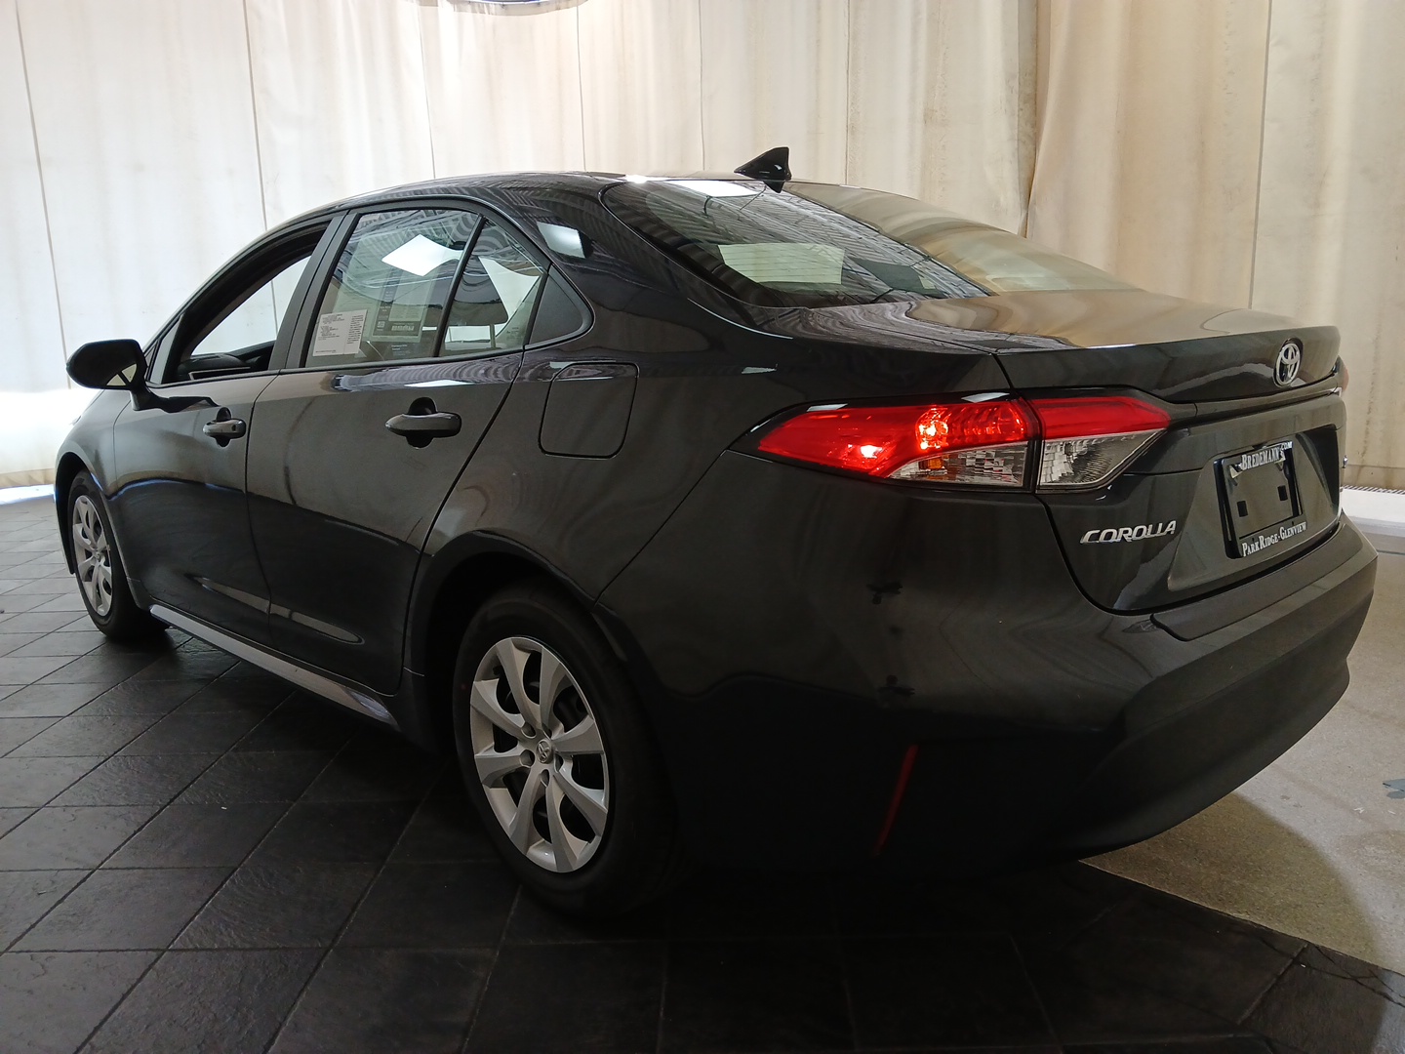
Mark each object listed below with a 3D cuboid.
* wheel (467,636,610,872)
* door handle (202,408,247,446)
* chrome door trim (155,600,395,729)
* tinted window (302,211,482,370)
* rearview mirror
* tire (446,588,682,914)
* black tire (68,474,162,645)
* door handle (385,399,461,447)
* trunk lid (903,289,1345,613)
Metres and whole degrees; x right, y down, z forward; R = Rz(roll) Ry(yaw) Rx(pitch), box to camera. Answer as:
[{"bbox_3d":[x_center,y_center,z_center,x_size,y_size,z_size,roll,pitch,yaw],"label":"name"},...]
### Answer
[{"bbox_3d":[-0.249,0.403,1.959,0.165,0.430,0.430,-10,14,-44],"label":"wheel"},{"bbox_3d":[-1.227,-0.257,2.711,0.060,0.092,0.255,-10,14,-44],"label":"door handle"},{"bbox_3d":[-1.233,0.339,2.872,0.055,0.080,1.600,-10,14,-44],"label":"chrome door trim"},{"bbox_3d":[-0.688,-0.526,2.338,0.580,0.370,0.040,9,-10,45],"label":"tinted window"},{"bbox_3d":[-1.764,-0.478,3.120,0.210,0.146,0.130,-10,14,-44],"label":"rearview mirror"},{"bbox_3d":[-0.240,0.401,1.968,0.210,0.630,0.630,-10,14,-44],"label":"tire"},{"bbox_3d":[-2.134,0.093,3.868,0.210,0.630,0.630,-10,14,-44],"label":"black tire"},{"bbox_3d":[-0.530,-0.196,2.001,0.060,0.092,0.255,-10,14,-44],"label":"door handle"},{"bbox_3d":[0.777,-0.188,1.929,1.260,0.470,0.610,-10,14,-44],"label":"trunk lid"}]

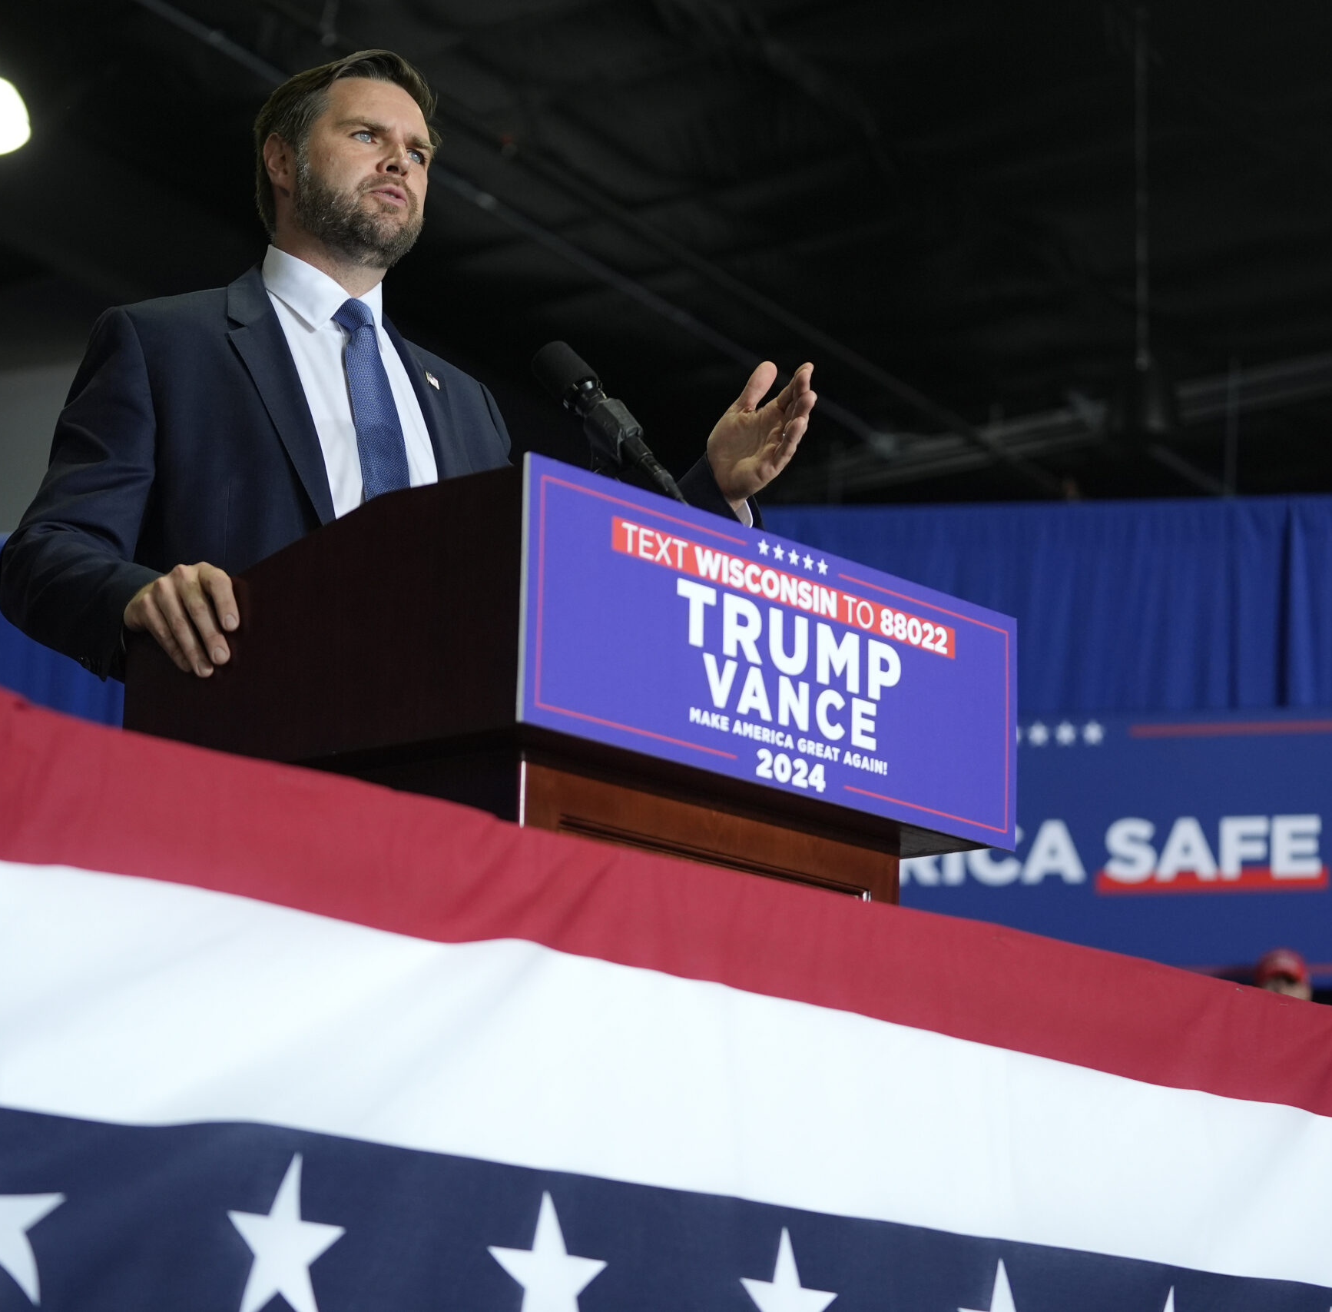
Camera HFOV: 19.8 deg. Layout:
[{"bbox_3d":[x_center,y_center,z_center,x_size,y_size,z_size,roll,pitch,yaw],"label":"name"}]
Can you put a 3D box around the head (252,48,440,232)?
[{"bbox_3d":[-0.359,-0.561,4.290,0.170,0.245,0.215,14,-23,-31],"label":"head"}]

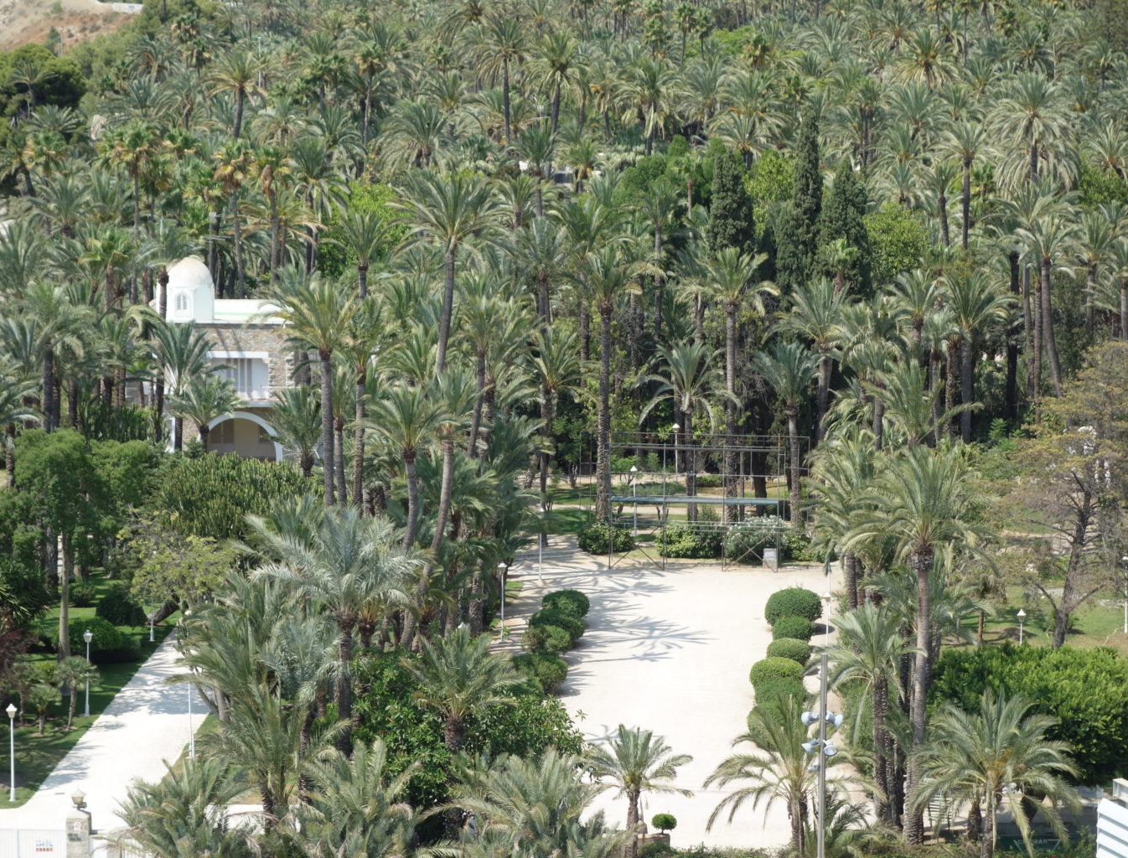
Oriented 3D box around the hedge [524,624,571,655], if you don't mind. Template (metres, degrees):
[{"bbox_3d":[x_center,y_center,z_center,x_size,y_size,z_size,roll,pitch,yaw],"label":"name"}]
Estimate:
[{"bbox_3d":[-0.763,9.696,164.401,2.200,1.250,2.100,0,9,0],"label":"hedge"}]

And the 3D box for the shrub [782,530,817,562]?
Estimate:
[{"bbox_3d":[11.960,5.894,179.041,1.914,1.499,1.914,0,9,0],"label":"shrub"}]

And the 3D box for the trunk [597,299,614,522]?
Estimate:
[{"bbox_3d":[2.360,-0.850,202.130,0.860,12.930,0.800,0,9,0],"label":"trunk"}]

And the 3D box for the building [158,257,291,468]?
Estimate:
[{"bbox_3d":[-21.030,-4.530,225.530,8.410,13.200,8.500,0,9,-2],"label":"building"}]

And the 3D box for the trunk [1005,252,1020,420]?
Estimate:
[{"bbox_3d":[29.740,-5.710,237.050,0.940,12.100,0.800,0,9,0],"label":"trunk"}]

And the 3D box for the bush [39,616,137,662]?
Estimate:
[{"bbox_3d":[-21.822,9.580,164.068,4.400,1.930,4.000,0,8,0],"label":"bush"}]

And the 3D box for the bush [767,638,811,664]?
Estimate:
[{"bbox_3d":[10.570,10.200,168.160,2.080,1.250,2.000,0,9,0],"label":"bush"}]

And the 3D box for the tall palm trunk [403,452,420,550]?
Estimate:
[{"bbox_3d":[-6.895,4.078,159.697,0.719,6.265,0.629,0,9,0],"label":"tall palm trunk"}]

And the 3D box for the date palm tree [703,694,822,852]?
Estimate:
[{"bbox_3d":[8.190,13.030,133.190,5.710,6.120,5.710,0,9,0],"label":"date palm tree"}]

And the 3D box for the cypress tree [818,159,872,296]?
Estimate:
[{"bbox_3d":[17.547,-8.116,223.600,3.300,17.700,3.300,0,9,0],"label":"cypress tree"}]

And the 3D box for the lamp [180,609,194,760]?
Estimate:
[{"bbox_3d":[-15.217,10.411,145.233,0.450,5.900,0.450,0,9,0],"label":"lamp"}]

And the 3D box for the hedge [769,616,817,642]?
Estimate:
[{"bbox_3d":[10.302,9.040,160.637,2.033,1.238,2.033,0,9,0],"label":"hedge"}]

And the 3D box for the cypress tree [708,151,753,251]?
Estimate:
[{"bbox_3d":[10.057,-8.094,216.046,2.978,17.147,2.978,0,9,0],"label":"cypress tree"}]

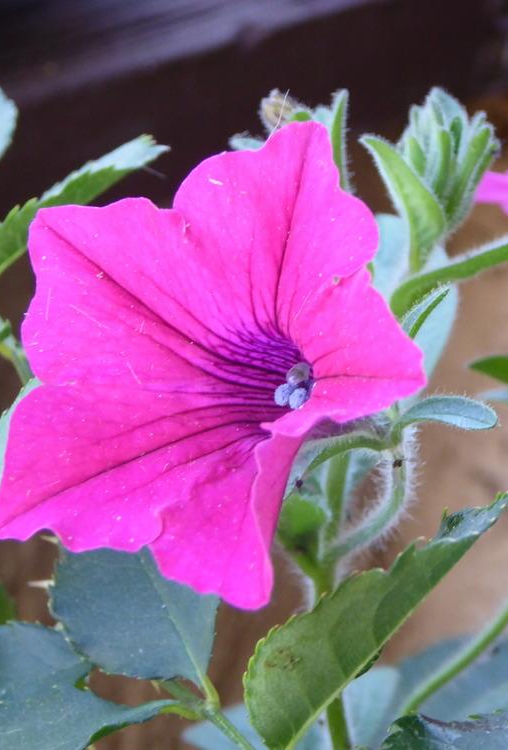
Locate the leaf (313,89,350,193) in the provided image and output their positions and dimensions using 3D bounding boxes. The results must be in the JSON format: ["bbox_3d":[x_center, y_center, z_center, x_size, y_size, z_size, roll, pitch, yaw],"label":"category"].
[{"bbox_3d":[0.013,-0.038,0.462,0.005,0.017,0.006,0,-6,-27],"label":"leaf"}]

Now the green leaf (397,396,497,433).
[{"bbox_3d":[0.030,0.006,0.447,0.016,0.004,0.005,3,37,9],"label":"green leaf"}]

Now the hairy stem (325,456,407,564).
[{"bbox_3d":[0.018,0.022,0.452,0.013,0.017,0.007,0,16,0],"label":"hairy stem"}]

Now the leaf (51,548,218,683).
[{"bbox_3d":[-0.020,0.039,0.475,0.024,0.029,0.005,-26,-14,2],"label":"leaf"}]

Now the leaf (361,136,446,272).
[{"bbox_3d":[0.024,-0.027,0.450,0.007,0.022,0.009,-26,-8,41],"label":"leaf"}]

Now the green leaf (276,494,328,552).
[{"bbox_3d":[0.007,0.024,0.450,0.008,0.007,0.008,-17,-23,27],"label":"green leaf"}]

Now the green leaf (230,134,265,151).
[{"bbox_3d":[-0.001,-0.038,0.465,0.008,0.003,0.005,13,14,-19],"label":"green leaf"}]

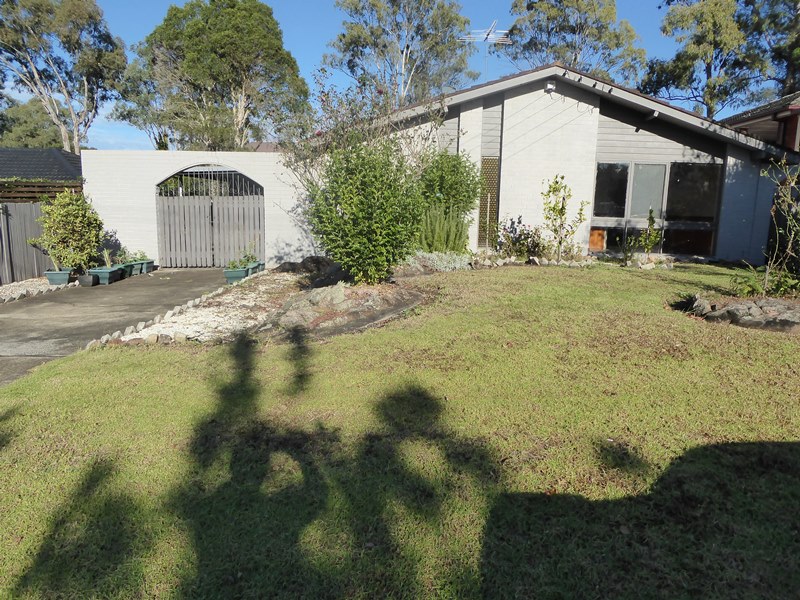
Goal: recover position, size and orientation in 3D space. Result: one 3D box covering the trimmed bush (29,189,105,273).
[{"bbox_3d":[-5.958,-1.237,10.360,1.220,1.497,1.200,1,9,0],"label":"trimmed bush"}]

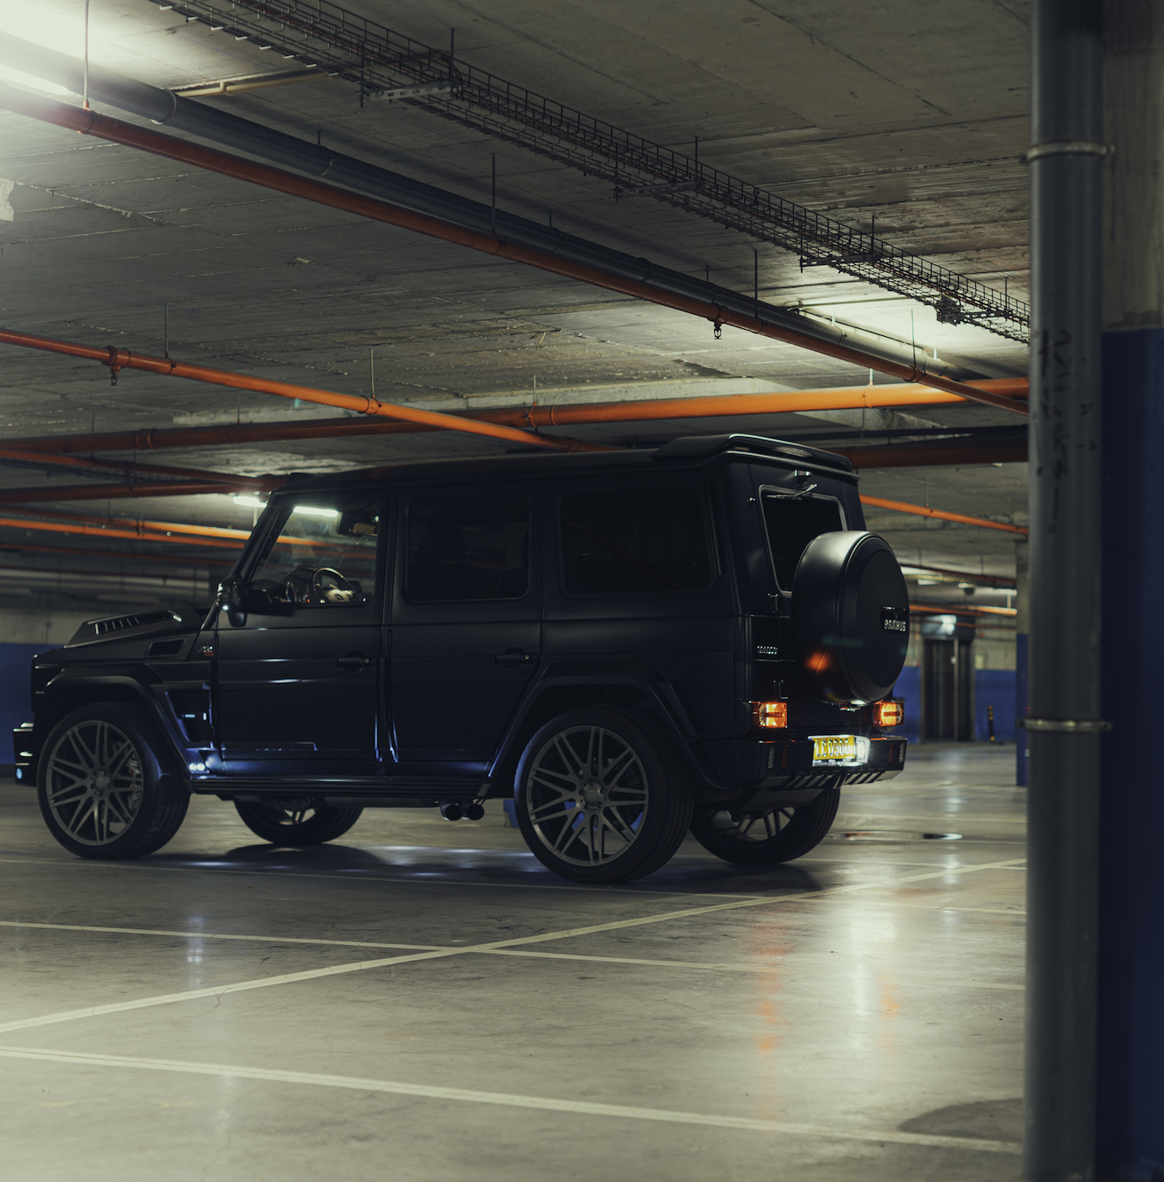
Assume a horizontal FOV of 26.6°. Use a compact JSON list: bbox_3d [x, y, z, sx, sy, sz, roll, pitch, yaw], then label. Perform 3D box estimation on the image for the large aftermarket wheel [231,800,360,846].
[{"bbox_3d":[-1.583,1.025,13.784,0.790,0.790,0.300,-1,-3,30],"label":"large aftermarket wheel"}]

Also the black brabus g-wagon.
[{"bbox_3d":[-0.587,0.367,12.337,4.580,1.990,1.950,-1,-3,30],"label":"black brabus g-wagon"}]

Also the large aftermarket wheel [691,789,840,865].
[{"bbox_3d":[0.880,0.976,12.352,0.790,0.790,0.300,-1,-3,30],"label":"large aftermarket wheel"}]

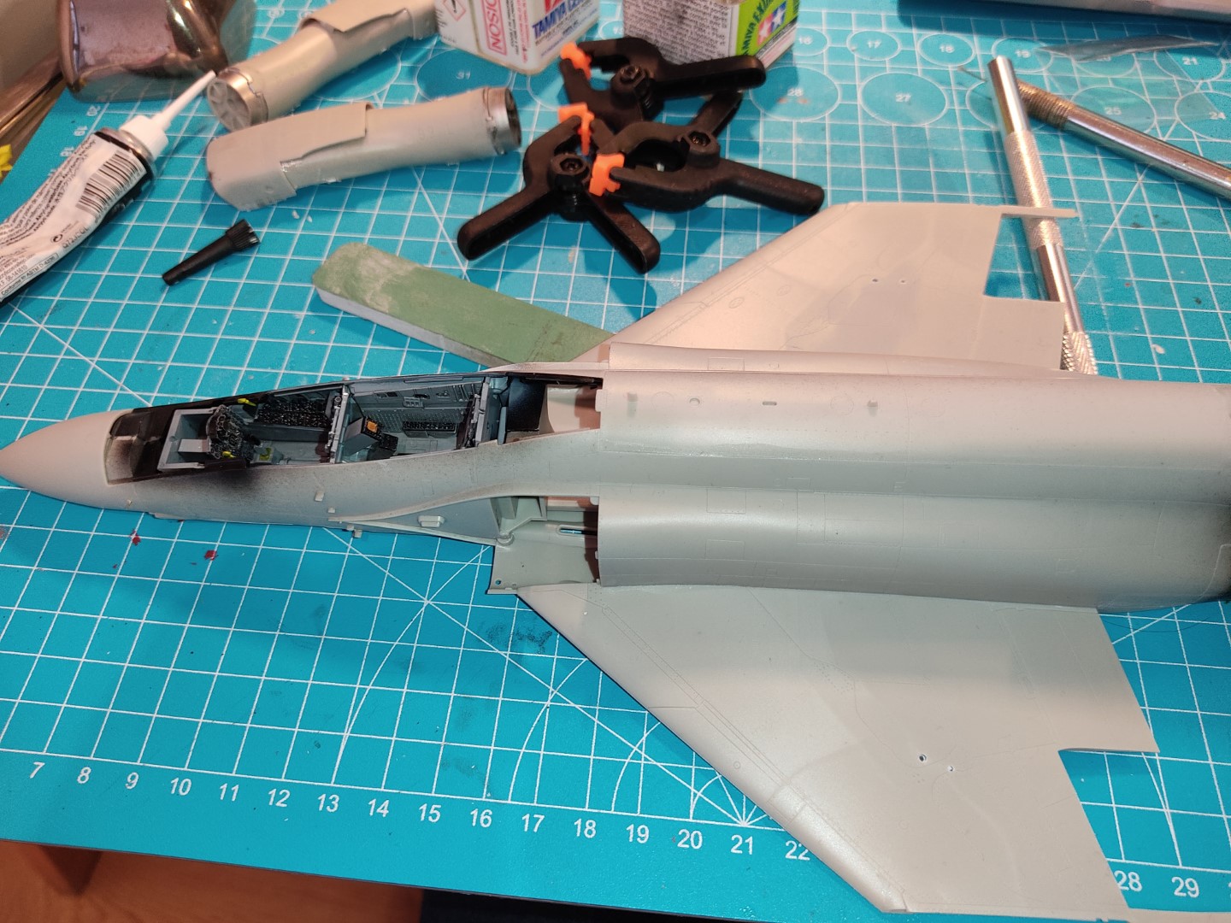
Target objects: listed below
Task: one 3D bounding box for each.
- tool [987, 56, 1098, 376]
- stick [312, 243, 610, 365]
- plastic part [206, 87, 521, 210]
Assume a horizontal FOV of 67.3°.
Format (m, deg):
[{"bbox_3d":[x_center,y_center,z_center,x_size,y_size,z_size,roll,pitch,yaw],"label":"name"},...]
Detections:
[{"bbox_3d":[0.116,-0.061,0.249,0.009,0.009,0.147,1,59,2],"label":"tool"},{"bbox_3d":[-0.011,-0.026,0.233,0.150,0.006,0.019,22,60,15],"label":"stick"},{"bbox_3d":[-0.073,-0.095,0.272,0.091,0.019,0.021,-11,58,-6],"label":"plastic part"}]

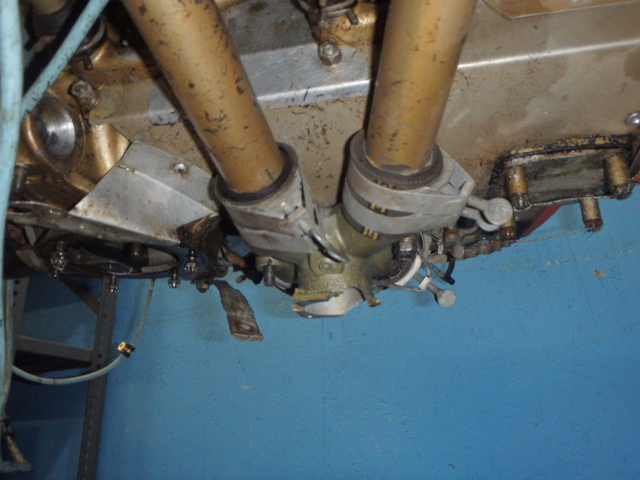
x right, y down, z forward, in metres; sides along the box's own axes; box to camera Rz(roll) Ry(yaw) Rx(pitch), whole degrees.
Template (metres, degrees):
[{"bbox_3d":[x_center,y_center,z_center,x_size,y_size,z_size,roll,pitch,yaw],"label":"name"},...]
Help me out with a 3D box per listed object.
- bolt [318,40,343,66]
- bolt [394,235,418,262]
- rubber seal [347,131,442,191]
[{"bbox_3d":[0.008,-0.158,0.437,0.019,0.019,0.012,-2,-7,8],"label":"bolt"},{"bbox_3d":[0.090,0.009,0.540,0.021,0.028,0.021,-5,-23,21],"label":"bolt"},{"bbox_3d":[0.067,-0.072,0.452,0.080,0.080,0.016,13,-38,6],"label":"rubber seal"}]

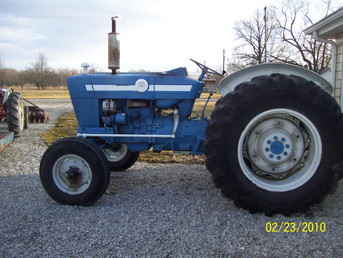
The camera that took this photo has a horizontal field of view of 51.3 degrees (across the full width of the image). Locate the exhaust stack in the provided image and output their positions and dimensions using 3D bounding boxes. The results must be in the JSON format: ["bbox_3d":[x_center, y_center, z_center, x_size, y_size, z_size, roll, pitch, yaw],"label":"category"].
[{"bbox_3d":[-0.707,-1.031,4.426,0.150,0.704,0.150,1,7,7],"label":"exhaust stack"}]

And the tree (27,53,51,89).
[{"bbox_3d":[-30.171,-13.042,81.009,5.511,8.464,5.511,0,7,0],"label":"tree"}]

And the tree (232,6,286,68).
[{"bbox_3d":[10.156,-8.912,41.215,6.351,10.102,6.351,0,7,0],"label":"tree"}]

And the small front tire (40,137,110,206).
[{"bbox_3d":[-1.034,0.459,3.854,0.740,0.740,0.210,1,7,7],"label":"small front tire"}]

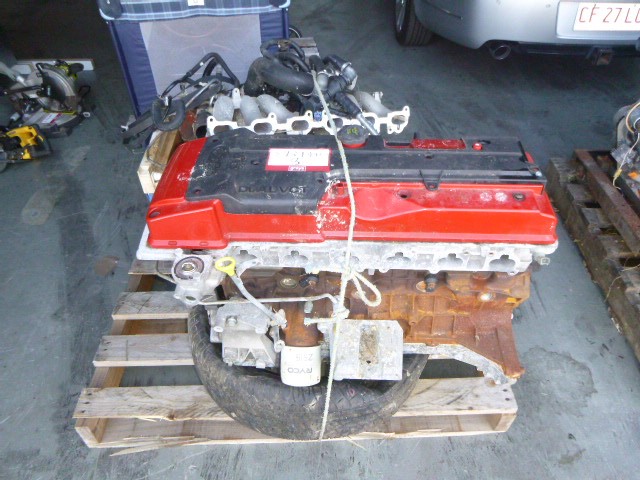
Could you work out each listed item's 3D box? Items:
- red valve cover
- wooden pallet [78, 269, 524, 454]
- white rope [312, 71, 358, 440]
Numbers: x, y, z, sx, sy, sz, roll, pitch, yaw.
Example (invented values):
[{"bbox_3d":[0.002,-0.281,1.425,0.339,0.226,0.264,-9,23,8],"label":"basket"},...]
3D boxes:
[{"bbox_3d":[0.064,-0.115,0.962,0.790,0.117,0.262,1,44,2],"label":"red valve cover"},{"bbox_3d":[-0.069,0.123,1.614,1.140,0.135,1.100,-1,44,0],"label":"wooden pallet"},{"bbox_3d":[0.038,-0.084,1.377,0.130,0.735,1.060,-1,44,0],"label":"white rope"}]

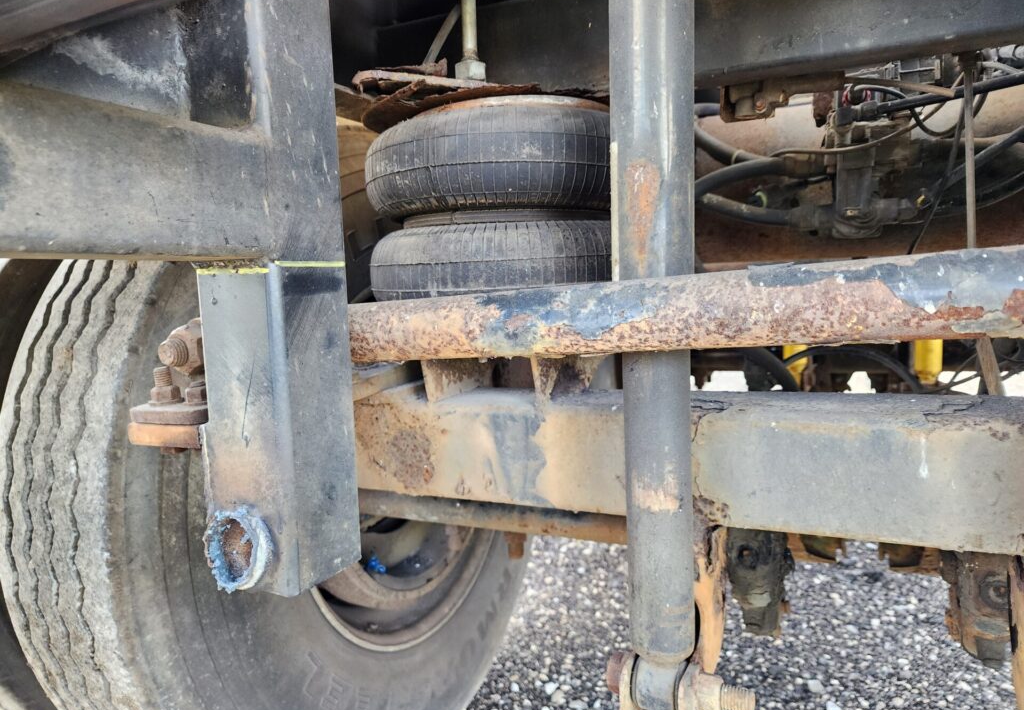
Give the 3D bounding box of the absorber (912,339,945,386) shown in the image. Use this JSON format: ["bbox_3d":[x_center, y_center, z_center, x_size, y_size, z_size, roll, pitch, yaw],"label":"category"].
[{"bbox_3d":[0.976,-0.129,1.590,0.068,0.380,0.068,0,5,28],"label":"absorber"}]

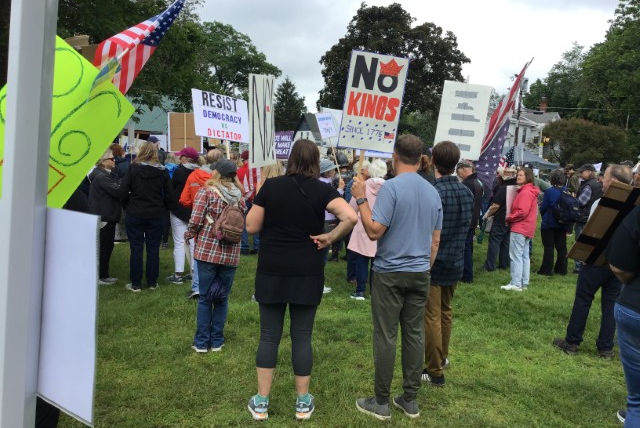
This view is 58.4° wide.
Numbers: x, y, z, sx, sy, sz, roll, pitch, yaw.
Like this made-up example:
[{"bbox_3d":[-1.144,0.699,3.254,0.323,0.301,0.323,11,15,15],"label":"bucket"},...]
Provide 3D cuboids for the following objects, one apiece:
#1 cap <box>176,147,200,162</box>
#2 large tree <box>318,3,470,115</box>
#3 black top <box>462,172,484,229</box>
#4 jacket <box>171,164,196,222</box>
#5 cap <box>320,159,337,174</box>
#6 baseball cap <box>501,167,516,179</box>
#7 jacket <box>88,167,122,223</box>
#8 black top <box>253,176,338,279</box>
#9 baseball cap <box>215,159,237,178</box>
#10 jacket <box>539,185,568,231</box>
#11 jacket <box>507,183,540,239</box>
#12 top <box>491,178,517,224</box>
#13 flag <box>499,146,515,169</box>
[{"bbox_3d":[-1.649,-0.742,7.150,0.270,0.150,0.180,5,5,17],"label":"cap"},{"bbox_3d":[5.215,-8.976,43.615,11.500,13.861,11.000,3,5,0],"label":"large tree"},{"bbox_3d":[2.065,-0.190,8.050,0.520,0.740,0.340,-2,7,-43],"label":"black top"},{"bbox_3d":[-1.671,-0.258,7.200,0.400,0.710,0.470,7,6,41],"label":"jacket"},{"bbox_3d":[0.087,-0.589,7.100,0.270,0.150,0.200,-8,6,-23],"label":"cap"},{"bbox_3d":[2.993,-0.651,9.100,0.190,0.160,0.260,1,5,-24],"label":"baseball cap"},{"bbox_3d":[-2.601,-0.230,6.950,0.420,0.680,0.470,1,5,-23],"label":"jacket"},{"bbox_3d":[-0.136,0.072,3.460,0.530,0.620,0.320,3,5,0],"label":"black top"},{"bbox_3d":[-0.771,-0.369,4.650,0.180,0.150,0.260,-1,13,-38],"label":"baseball cap"},{"bbox_3d":[3.695,-0.095,9.050,0.470,0.690,0.330,-2,7,-45],"label":"jacket"},{"bbox_3d":[2.763,-0.048,7.800,0.440,0.720,0.480,4,5,12],"label":"jacket"},{"bbox_3d":[3.026,-0.195,9.300,0.340,0.740,0.500,6,6,31],"label":"top"},{"bbox_3d":[3.916,-1.173,12.000,0.360,0.470,0.120,4,5,10],"label":"flag"}]

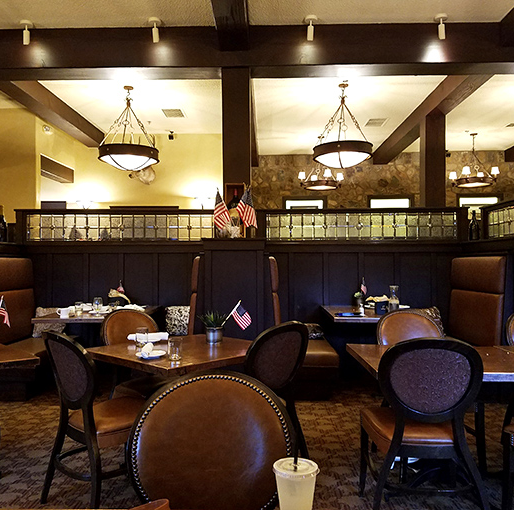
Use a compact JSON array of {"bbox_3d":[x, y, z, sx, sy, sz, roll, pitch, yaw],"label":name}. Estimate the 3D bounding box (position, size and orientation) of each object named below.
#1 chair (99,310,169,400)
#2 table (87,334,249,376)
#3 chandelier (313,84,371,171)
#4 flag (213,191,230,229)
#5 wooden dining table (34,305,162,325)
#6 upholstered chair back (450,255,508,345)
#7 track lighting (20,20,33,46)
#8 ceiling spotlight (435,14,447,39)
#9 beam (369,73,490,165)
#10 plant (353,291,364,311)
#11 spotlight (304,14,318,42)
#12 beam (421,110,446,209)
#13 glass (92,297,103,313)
[{"bbox_3d":[-0.790,0.921,3.827,0.540,0.970,0.620,1,-2,-43],"label":"chair"},{"bbox_3d":[-0.468,1.018,3.491,1.020,0.760,1.020,-1,-2,43],"label":"table"},{"bbox_3d":[1.259,-1.879,7.434,0.852,1.244,0.852,0,-1,1],"label":"chandelier"},{"bbox_3d":[-0.355,-0.449,5.100,0.160,0.400,0.100,0,-1,1],"label":"flag"},{"bbox_3d":[-1.648,1.007,5.523,0.930,0.760,1.330,0,-1,1],"label":"wooden dining table"},{"bbox_3d":[2.385,0.483,5.493,0.120,0.900,1.370,0,-1,1],"label":"upholstered chair back"},{"bbox_3d":[-2.495,-2.400,5.521,0.137,0.273,0.140,0,-1,1],"label":"track lighting"},{"bbox_3d":[1.868,-2.295,5.175,0.125,0.215,0.125,0,-1,1],"label":"ceiling spotlight"},{"bbox_3d":[2.731,-2.223,8.577,0.310,0.260,5.900,0,-1,1],"label":"beam"},{"bbox_3d":[1.166,0.517,5.849,0.125,0.210,0.125,0,-1,1],"label":"plant"},{"bbox_3d":[0.577,-2.413,5.434,0.137,0.284,0.140,0,-1,1],"label":"spotlight"},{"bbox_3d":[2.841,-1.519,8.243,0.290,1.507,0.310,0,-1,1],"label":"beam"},{"bbox_3d":[-1.459,0.468,4.688,0.088,0.165,0.088,0,-1,1],"label":"glass"}]

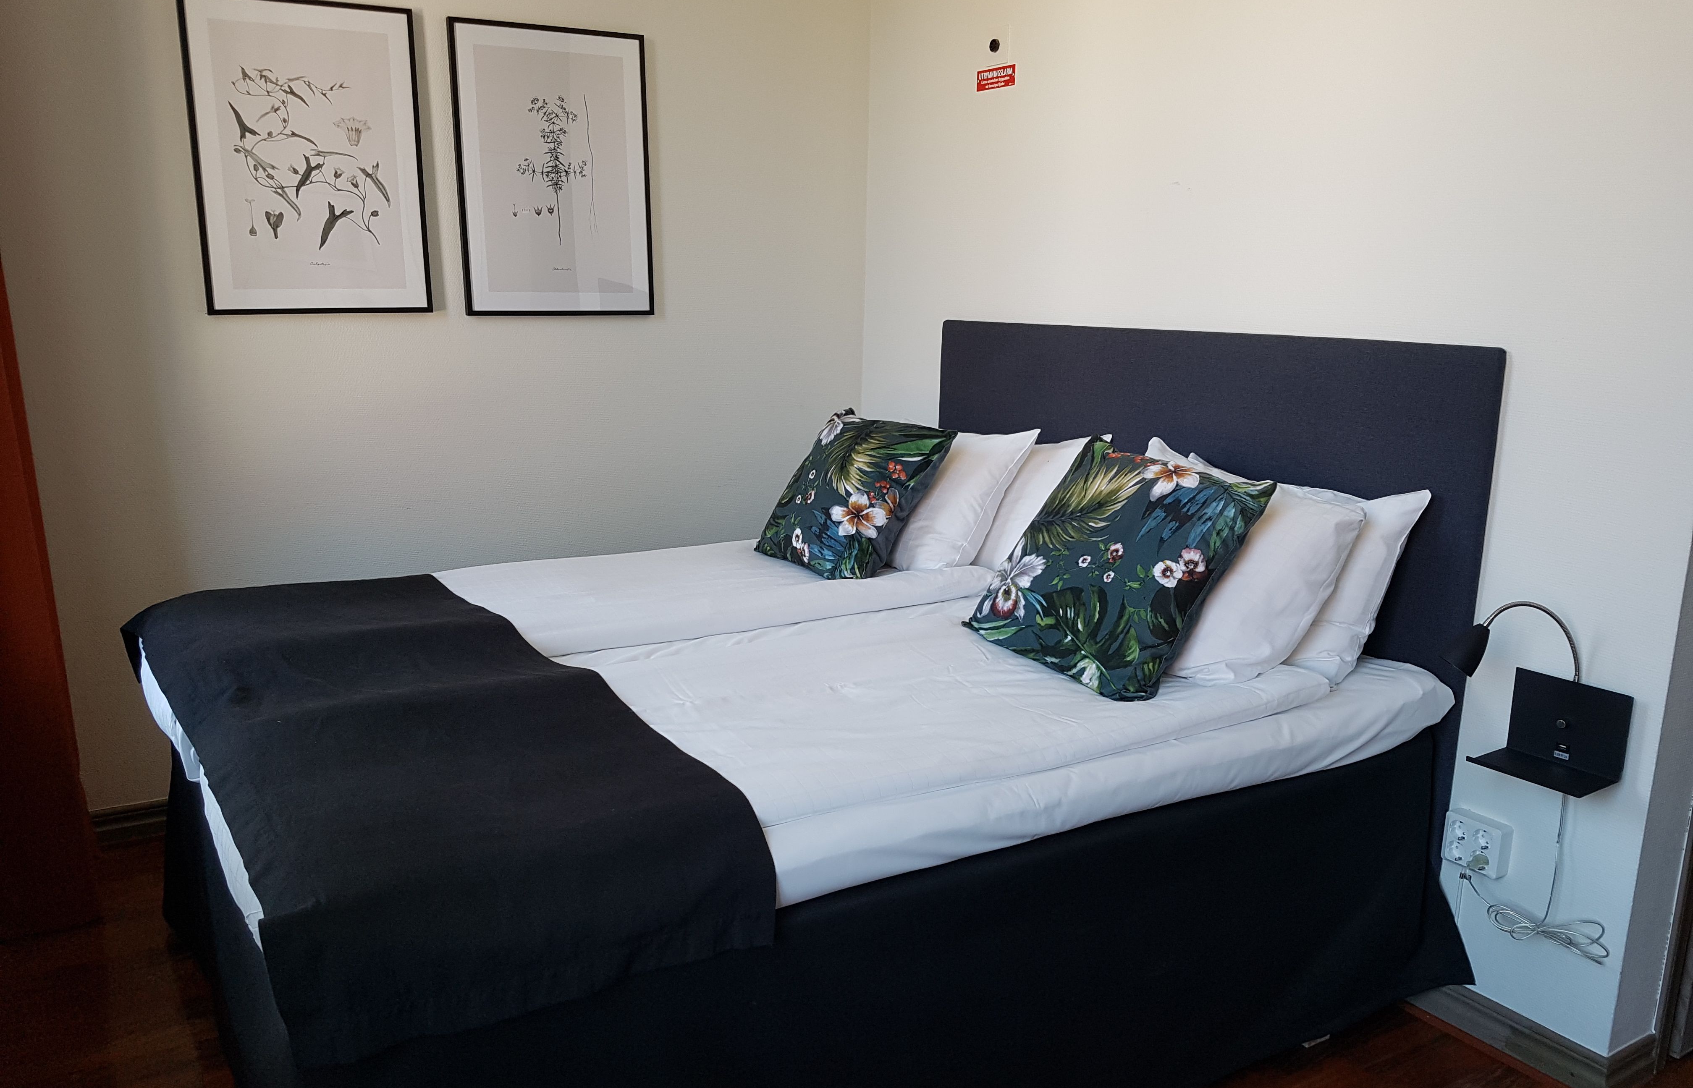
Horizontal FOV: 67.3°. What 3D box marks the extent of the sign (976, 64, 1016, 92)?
[{"bbox_3d":[0.388,-1.208,3.303,0.008,0.053,0.147,-8,15,-34],"label":"sign"}]

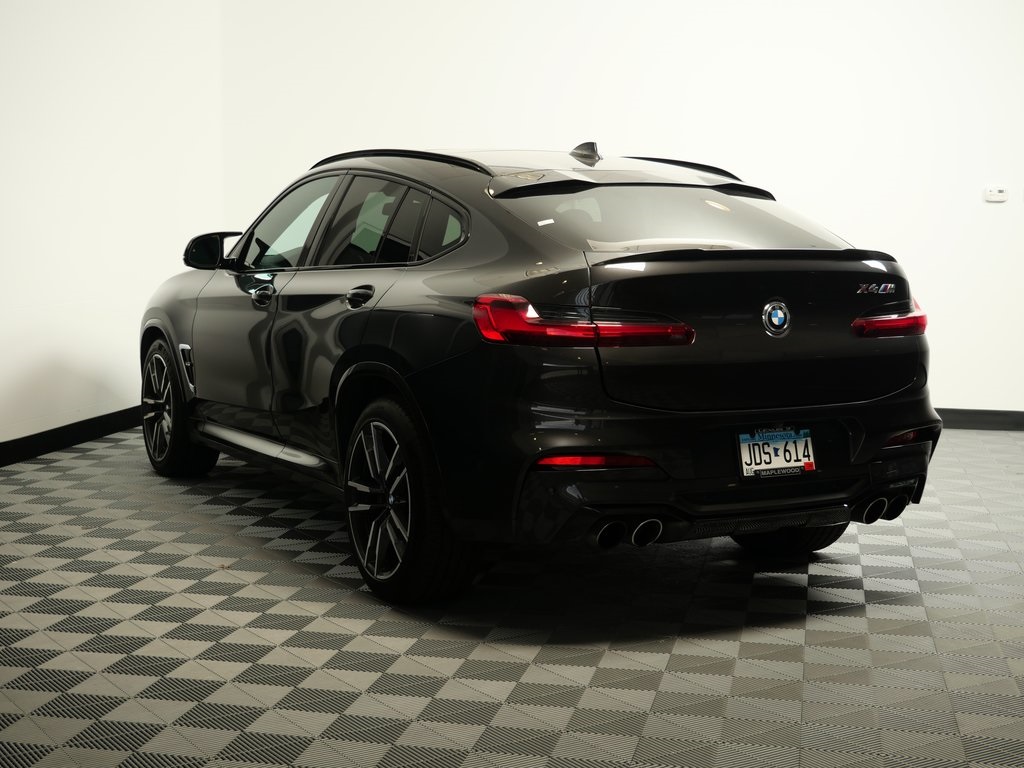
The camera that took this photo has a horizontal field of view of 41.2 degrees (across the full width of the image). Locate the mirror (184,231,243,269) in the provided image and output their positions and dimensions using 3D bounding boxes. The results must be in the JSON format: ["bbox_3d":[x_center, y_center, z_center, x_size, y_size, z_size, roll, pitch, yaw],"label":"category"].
[{"bbox_3d":[-1.408,-0.634,6.375,0.240,0.170,0.160,-2,7,-30],"label":"mirror"}]

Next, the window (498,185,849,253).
[{"bbox_3d":[0.578,-0.594,4.779,1.170,0.100,0.640,-2,29,-30],"label":"window"}]

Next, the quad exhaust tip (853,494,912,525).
[{"bbox_3d":[1.262,0.424,4.721,0.218,0.102,0.120,-2,7,-30],"label":"quad exhaust tip"}]

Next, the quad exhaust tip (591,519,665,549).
[{"bbox_3d":[0.336,0.451,4.107,0.210,0.090,0.120,-3,7,-29],"label":"quad exhaust tip"}]

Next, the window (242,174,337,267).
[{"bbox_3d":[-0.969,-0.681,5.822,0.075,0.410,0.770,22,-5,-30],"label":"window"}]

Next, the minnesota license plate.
[{"bbox_3d":[0.832,0.216,4.274,0.305,0.152,0.016,-3,-6,-29],"label":"minnesota license plate"}]

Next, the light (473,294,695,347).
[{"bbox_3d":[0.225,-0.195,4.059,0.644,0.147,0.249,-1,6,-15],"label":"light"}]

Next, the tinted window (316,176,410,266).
[{"bbox_3d":[-0.571,-0.634,5.308,0.050,0.390,0.600,23,-6,-30],"label":"tinted window"}]

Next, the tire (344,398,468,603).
[{"bbox_3d":[-0.365,0.401,4.856,0.270,0.742,0.742,-2,7,-30],"label":"tire"}]

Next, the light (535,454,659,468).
[{"bbox_3d":[0.254,0.226,3.989,0.370,0.035,0.079,-2,7,-19],"label":"light"}]

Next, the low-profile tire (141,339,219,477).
[{"bbox_3d":[-1.773,0.120,7.307,0.265,0.737,0.737,-2,7,-30],"label":"low-profile tire"}]

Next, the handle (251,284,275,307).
[{"bbox_3d":[-1.038,-0.370,5.667,0.052,0.068,0.200,-3,7,-29],"label":"handle"}]

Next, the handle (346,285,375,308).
[{"bbox_3d":[-0.526,-0.306,4.752,0.052,0.068,0.200,-3,7,-29],"label":"handle"}]

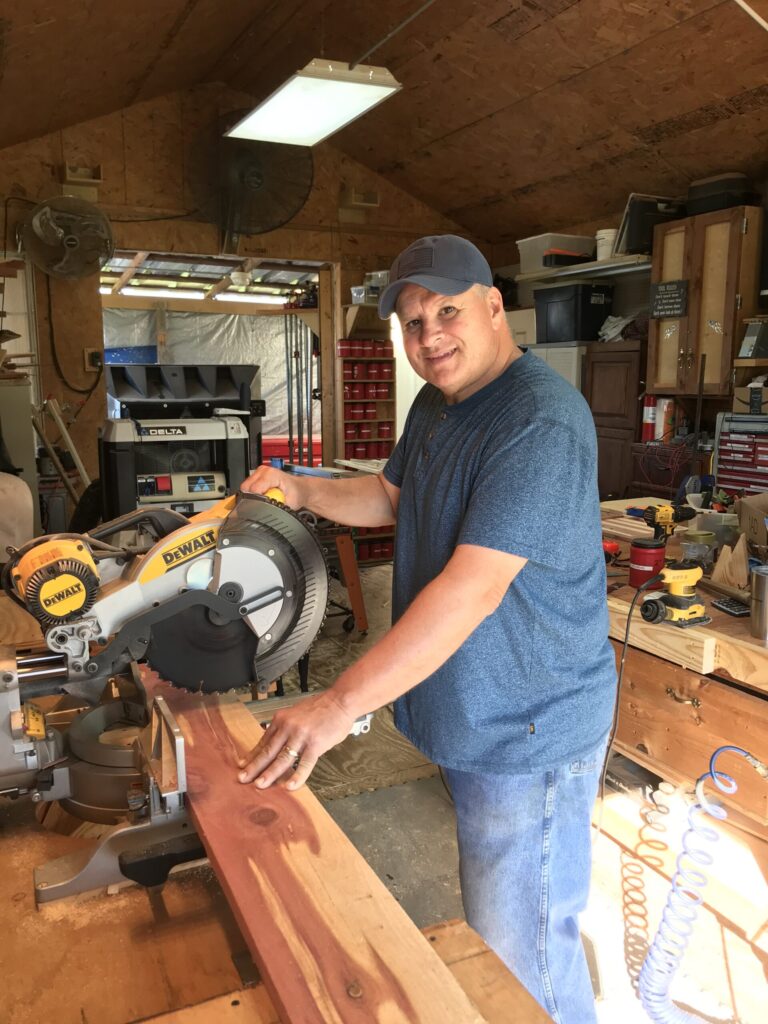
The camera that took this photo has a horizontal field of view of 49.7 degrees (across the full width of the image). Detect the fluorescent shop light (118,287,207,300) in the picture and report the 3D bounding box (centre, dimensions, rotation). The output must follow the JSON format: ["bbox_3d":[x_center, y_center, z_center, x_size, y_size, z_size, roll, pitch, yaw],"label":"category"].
[{"bbox_3d":[-2.328,-2.302,8.734,0.888,0.080,0.100,-5,11,-28],"label":"fluorescent shop light"}]

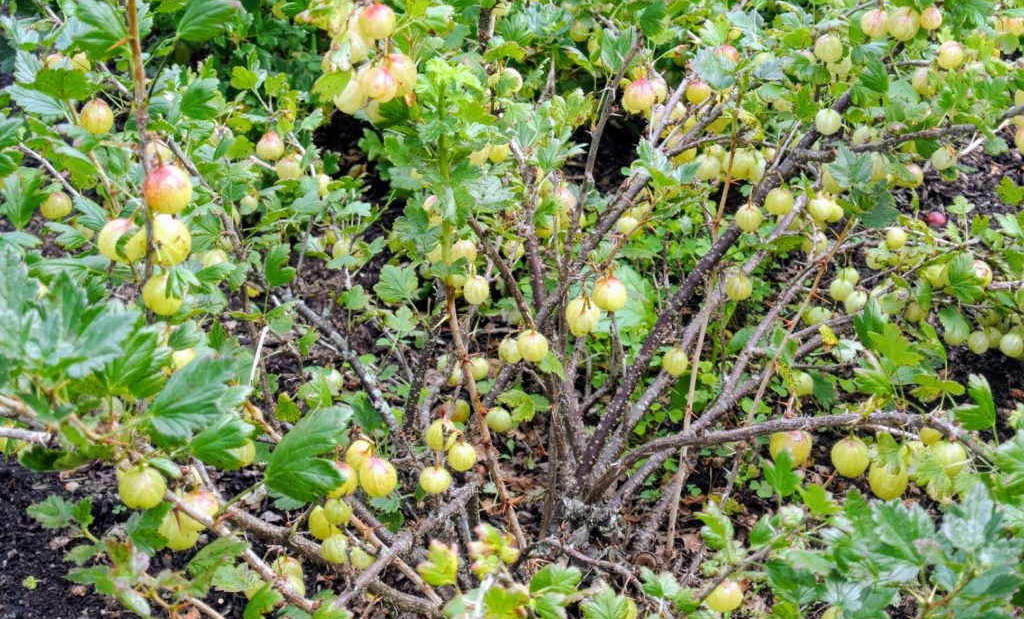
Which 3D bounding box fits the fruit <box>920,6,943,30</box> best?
[{"bbox_3d":[0.280,-0.195,1.540,0.015,0.016,0.015,0,24,0],"label":"fruit"}]

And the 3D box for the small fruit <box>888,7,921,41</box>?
[{"bbox_3d":[0.248,-0.180,1.460,0.021,0.022,0.021,0,25,0],"label":"small fruit"}]

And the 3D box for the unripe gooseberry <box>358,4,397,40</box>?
[{"bbox_3d":[-0.078,-0.166,1.330,0.021,0.021,0.021,0,25,0],"label":"unripe gooseberry"}]

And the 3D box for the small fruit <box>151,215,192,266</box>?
[{"bbox_3d":[-0.166,-0.034,1.120,0.020,0.023,0.020,0,24,0],"label":"small fruit"}]

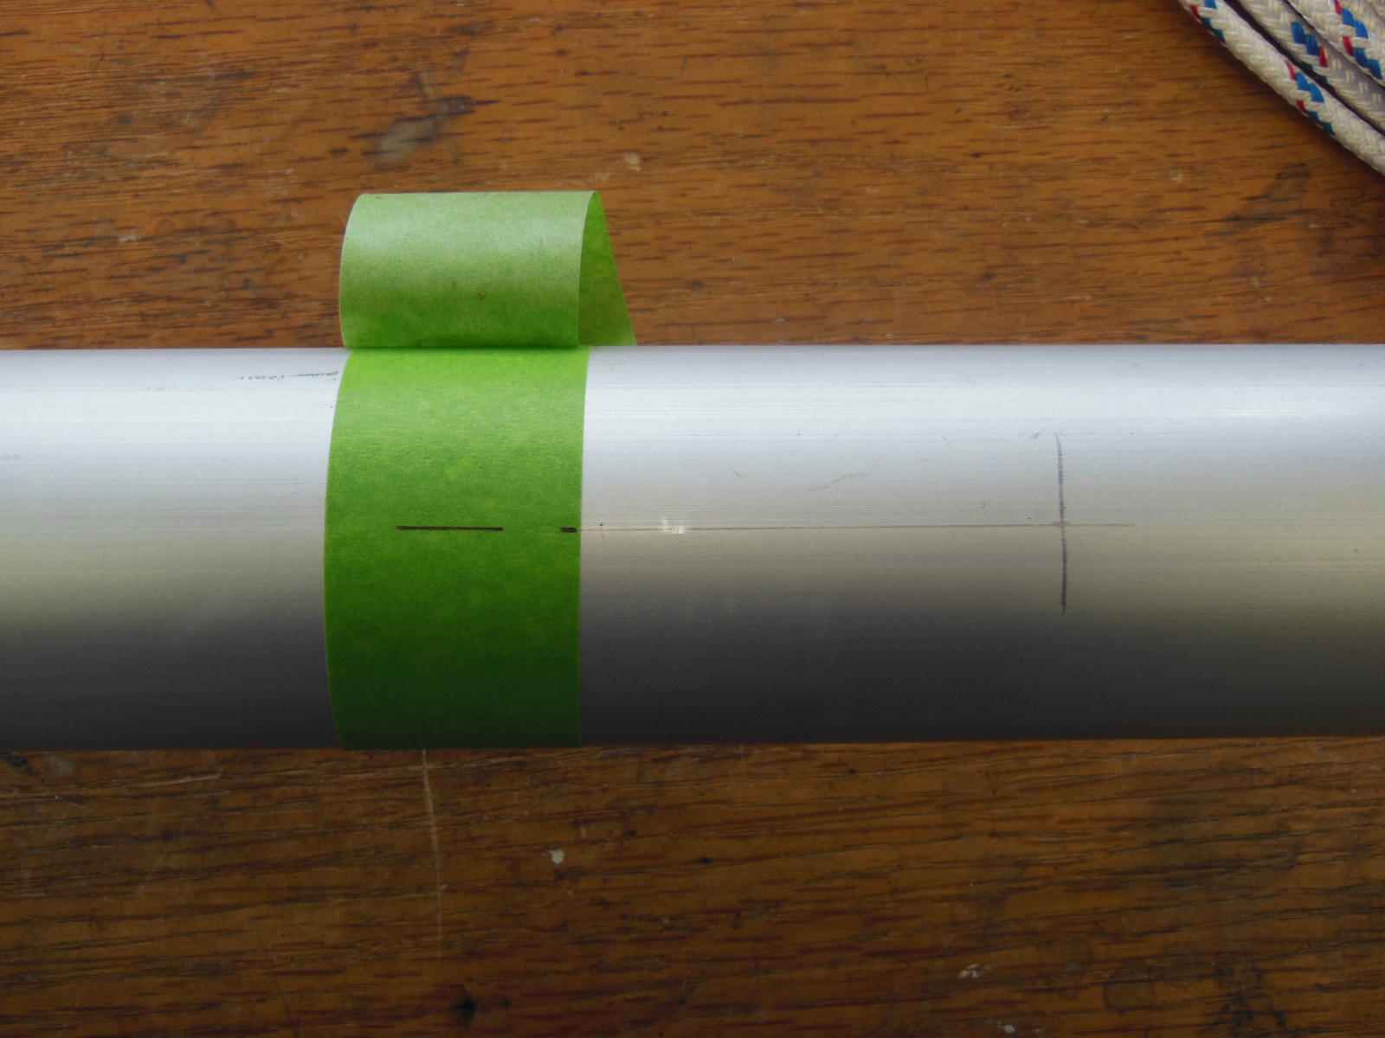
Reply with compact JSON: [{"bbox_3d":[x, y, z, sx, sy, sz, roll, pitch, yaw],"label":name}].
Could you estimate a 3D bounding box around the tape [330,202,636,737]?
[{"bbox_3d":[-0.022,-0.005,0.203,0.030,0.045,0.061,0,85,-2],"label":"tape"}]

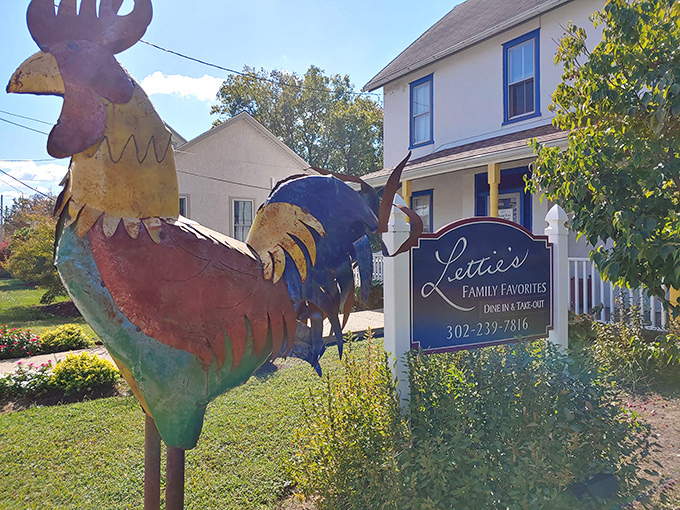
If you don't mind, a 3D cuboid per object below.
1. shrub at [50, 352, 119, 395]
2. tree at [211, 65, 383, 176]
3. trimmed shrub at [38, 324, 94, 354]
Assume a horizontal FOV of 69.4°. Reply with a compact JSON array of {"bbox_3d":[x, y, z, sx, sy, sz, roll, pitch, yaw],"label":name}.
[{"bbox_3d":[-3.150,1.420,6.100,0.800,0.430,0.760,0,-1,-27],"label":"shrub"},{"bbox_3d":[-2.300,-5.100,30.000,11.300,13.100,11.000,0,-1,-4],"label":"tree"},{"bbox_3d":[-4.620,1.390,8.300,0.860,0.420,0.820,0,-1,-29],"label":"trimmed shrub"}]

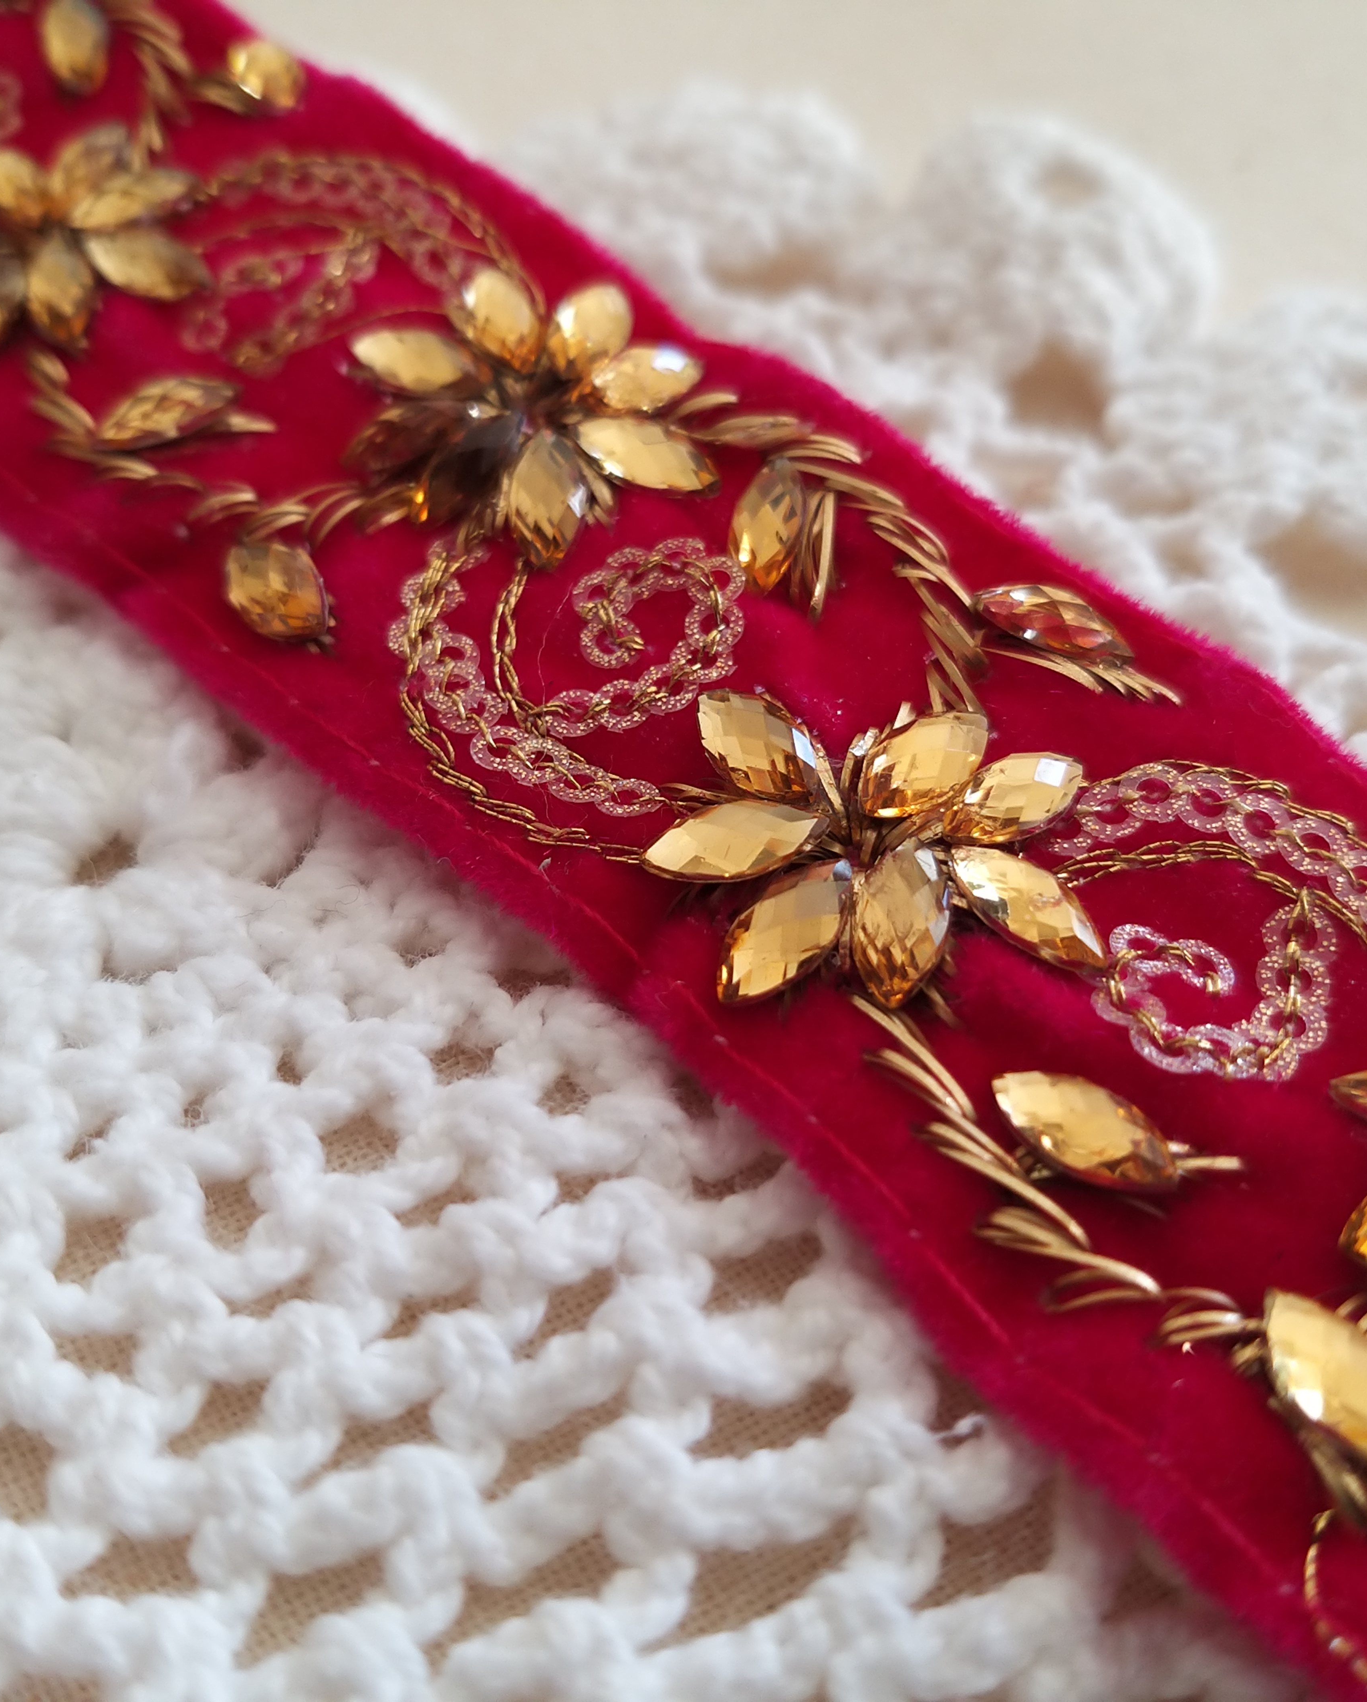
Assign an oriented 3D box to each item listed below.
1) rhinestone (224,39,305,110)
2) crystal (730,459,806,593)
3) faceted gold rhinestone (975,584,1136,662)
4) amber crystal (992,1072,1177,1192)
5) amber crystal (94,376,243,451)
[{"bbox_3d":[-0.033,-0.062,0.139,0.005,0.004,0.010,-36,56,-21],"label":"rhinestone"},{"bbox_3d":[0.006,-0.022,0.116,0.005,0.004,0.011,7,63,6],"label":"crystal"},{"bbox_3d":[0.024,-0.015,0.112,0.011,0.004,0.005,20,42,9],"label":"faceted gold rhinestone"},{"bbox_3d":[0.022,0.015,0.095,0.011,0.004,0.005,29,70,15],"label":"amber crystal"},{"bbox_3d":[-0.036,-0.030,0.121,0.010,0.004,0.005,-26,45,-10],"label":"amber crystal"}]

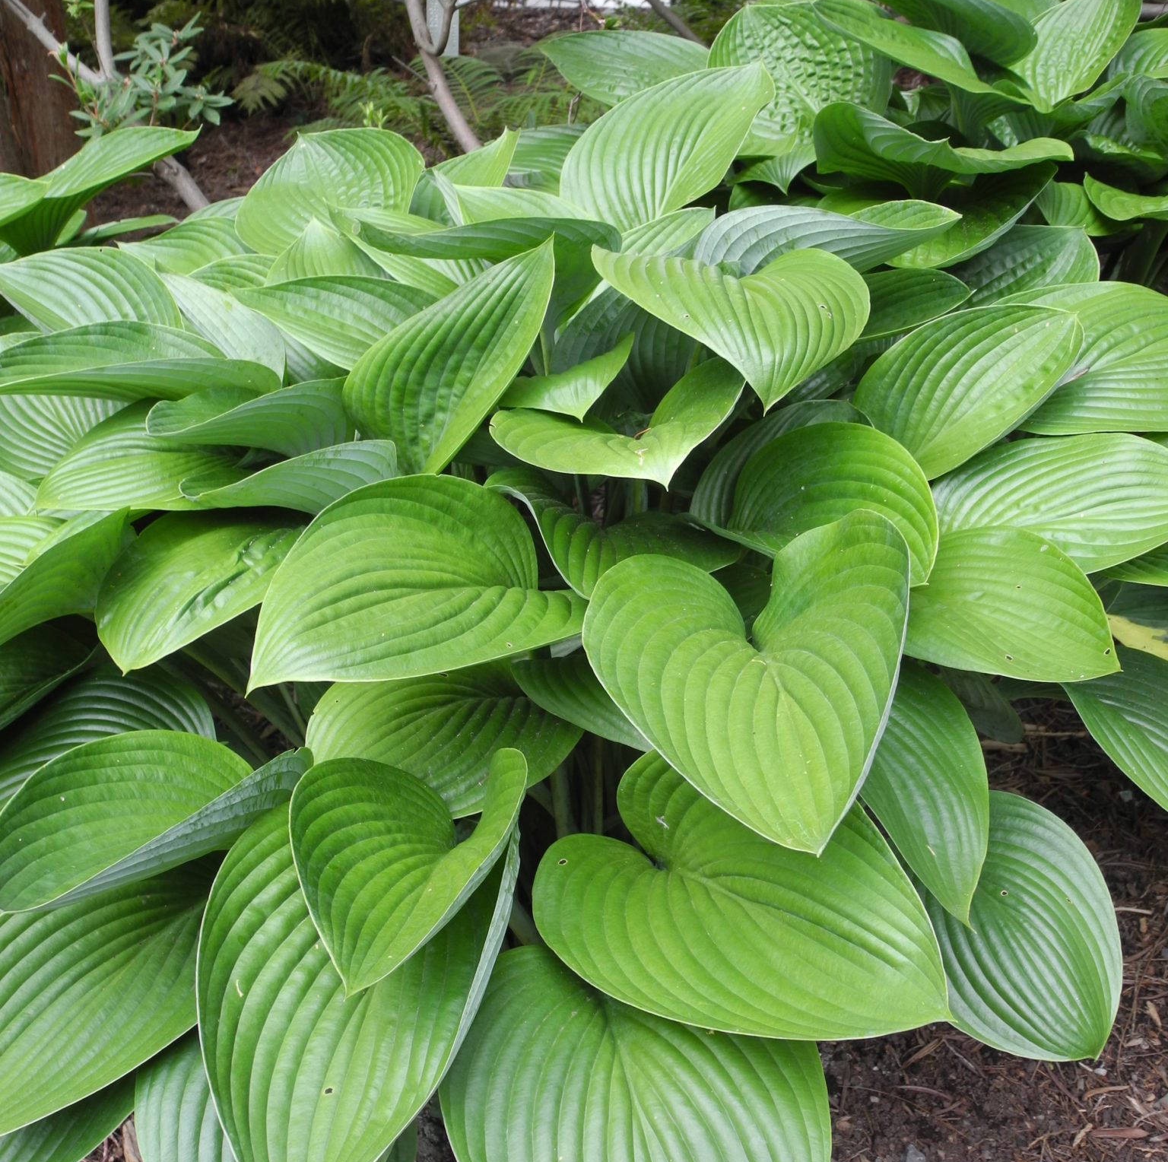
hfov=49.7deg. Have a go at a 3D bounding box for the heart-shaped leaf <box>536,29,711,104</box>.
[{"bbox_3d":[0.067,-0.716,1.754,0.282,0.070,0.229,20,49,12],"label":"heart-shaped leaf"}]

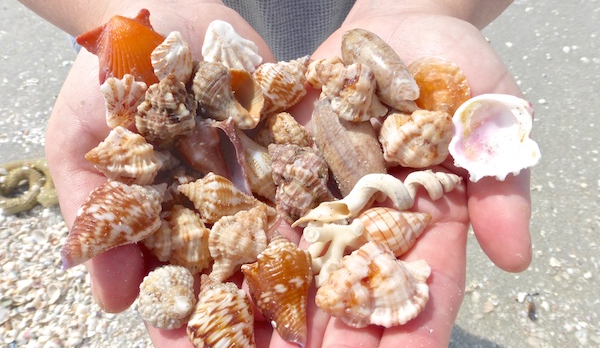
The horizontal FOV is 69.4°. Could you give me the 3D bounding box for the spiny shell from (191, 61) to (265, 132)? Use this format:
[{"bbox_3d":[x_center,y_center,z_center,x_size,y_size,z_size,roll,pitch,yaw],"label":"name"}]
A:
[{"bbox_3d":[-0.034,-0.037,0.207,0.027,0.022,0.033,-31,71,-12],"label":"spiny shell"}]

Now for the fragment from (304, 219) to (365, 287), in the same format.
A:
[{"bbox_3d":[0.012,0.027,0.154,0.021,0.011,0.026,-2,55,-2],"label":"fragment"}]

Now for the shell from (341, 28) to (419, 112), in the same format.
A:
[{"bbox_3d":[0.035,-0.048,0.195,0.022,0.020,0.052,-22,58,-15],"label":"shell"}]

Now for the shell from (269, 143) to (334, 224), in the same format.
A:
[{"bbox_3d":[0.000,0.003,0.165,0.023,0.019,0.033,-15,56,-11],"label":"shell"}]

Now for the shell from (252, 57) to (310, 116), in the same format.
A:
[{"bbox_3d":[-0.007,-0.039,0.192,0.022,0.019,0.032,29,60,19],"label":"shell"}]

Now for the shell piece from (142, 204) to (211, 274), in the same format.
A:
[{"bbox_3d":[-0.053,0.029,0.188,0.026,0.021,0.026,-13,68,-5],"label":"shell piece"}]

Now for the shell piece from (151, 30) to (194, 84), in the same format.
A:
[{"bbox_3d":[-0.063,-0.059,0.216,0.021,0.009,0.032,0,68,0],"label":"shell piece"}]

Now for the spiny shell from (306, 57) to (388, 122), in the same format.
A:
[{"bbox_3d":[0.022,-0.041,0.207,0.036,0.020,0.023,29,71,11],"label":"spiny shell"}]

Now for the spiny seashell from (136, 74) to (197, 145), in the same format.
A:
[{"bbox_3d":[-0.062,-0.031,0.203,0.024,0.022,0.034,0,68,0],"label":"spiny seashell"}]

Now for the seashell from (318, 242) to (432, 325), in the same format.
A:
[{"bbox_3d":[0.025,0.037,0.148,0.039,0.020,0.027,-12,56,-8],"label":"seashell"}]

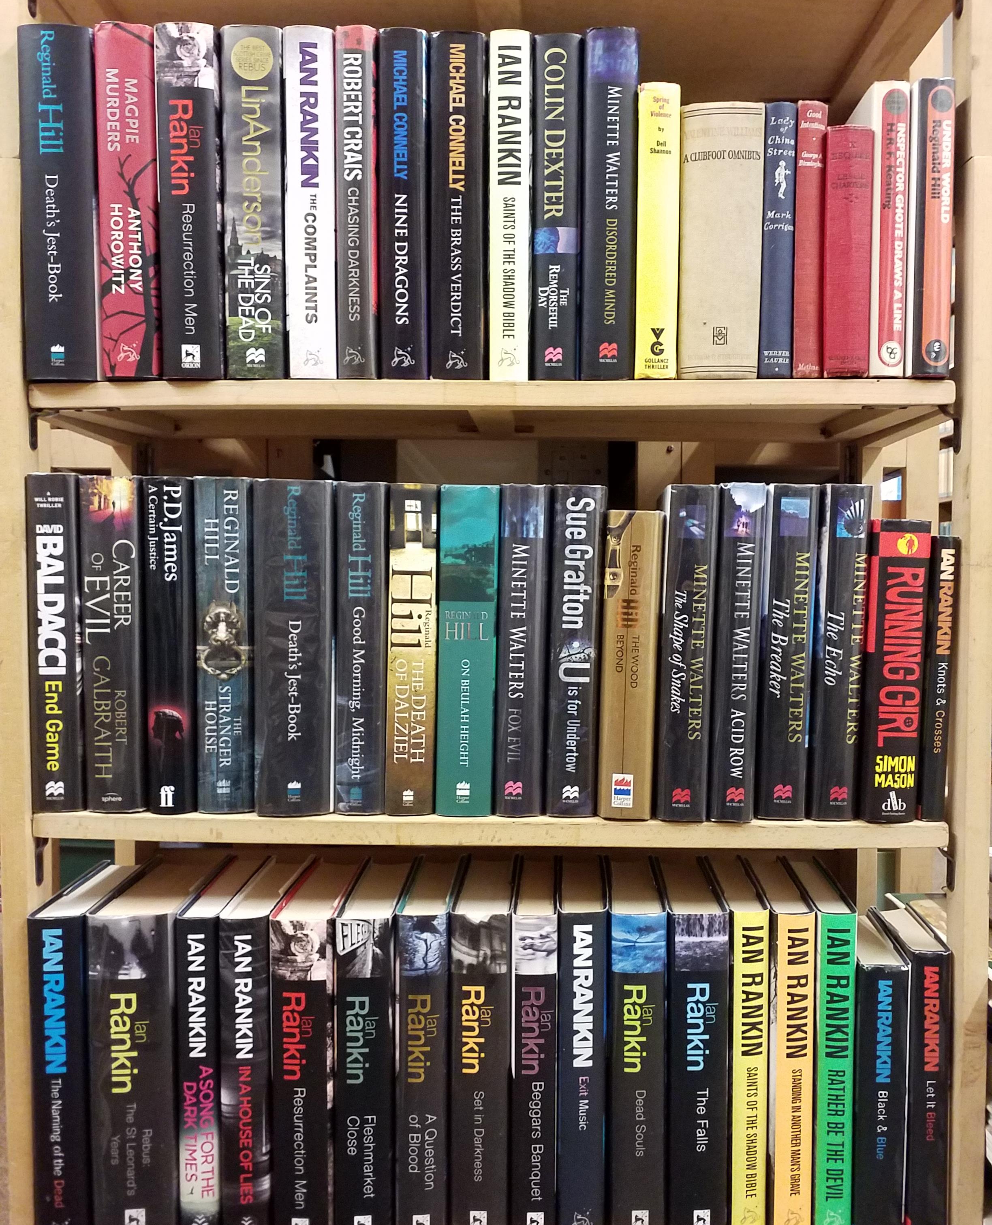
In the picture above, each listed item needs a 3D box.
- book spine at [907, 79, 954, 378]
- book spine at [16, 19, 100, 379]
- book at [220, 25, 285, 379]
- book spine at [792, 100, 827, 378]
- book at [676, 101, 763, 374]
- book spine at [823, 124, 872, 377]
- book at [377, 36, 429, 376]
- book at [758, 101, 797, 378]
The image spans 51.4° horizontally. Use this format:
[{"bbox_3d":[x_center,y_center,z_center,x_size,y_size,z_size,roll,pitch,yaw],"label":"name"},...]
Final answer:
[{"bbox_3d":[0.307,-0.271,0.786,0.025,0.204,0.135,0,3,2],"label":"book spine"},{"bbox_3d":[-0.297,-0.284,0.788,0.051,0.241,0.158,0,2,2],"label":"book spine"},{"bbox_3d":[-0.166,-0.288,0.794,0.042,0.240,0.156,0,3,2],"label":"book"},{"bbox_3d":[0.217,-0.257,0.769,0.020,0.187,0.128,1,2,2],"label":"book spine"},{"bbox_3d":[0.156,-0.256,0.771,0.056,0.187,0.130,1,2,2],"label":"book"},{"bbox_3d":[0.243,-0.248,0.766,0.031,0.170,0.122,0,2,2],"label":"book spine"},{"bbox_3d":[-0.061,-0.283,0.789,0.032,0.238,0.158,0,2,1],"label":"book"},{"bbox_3d":[0.197,-0.259,0.778,0.024,0.188,0.128,1,2,1],"label":"book"}]

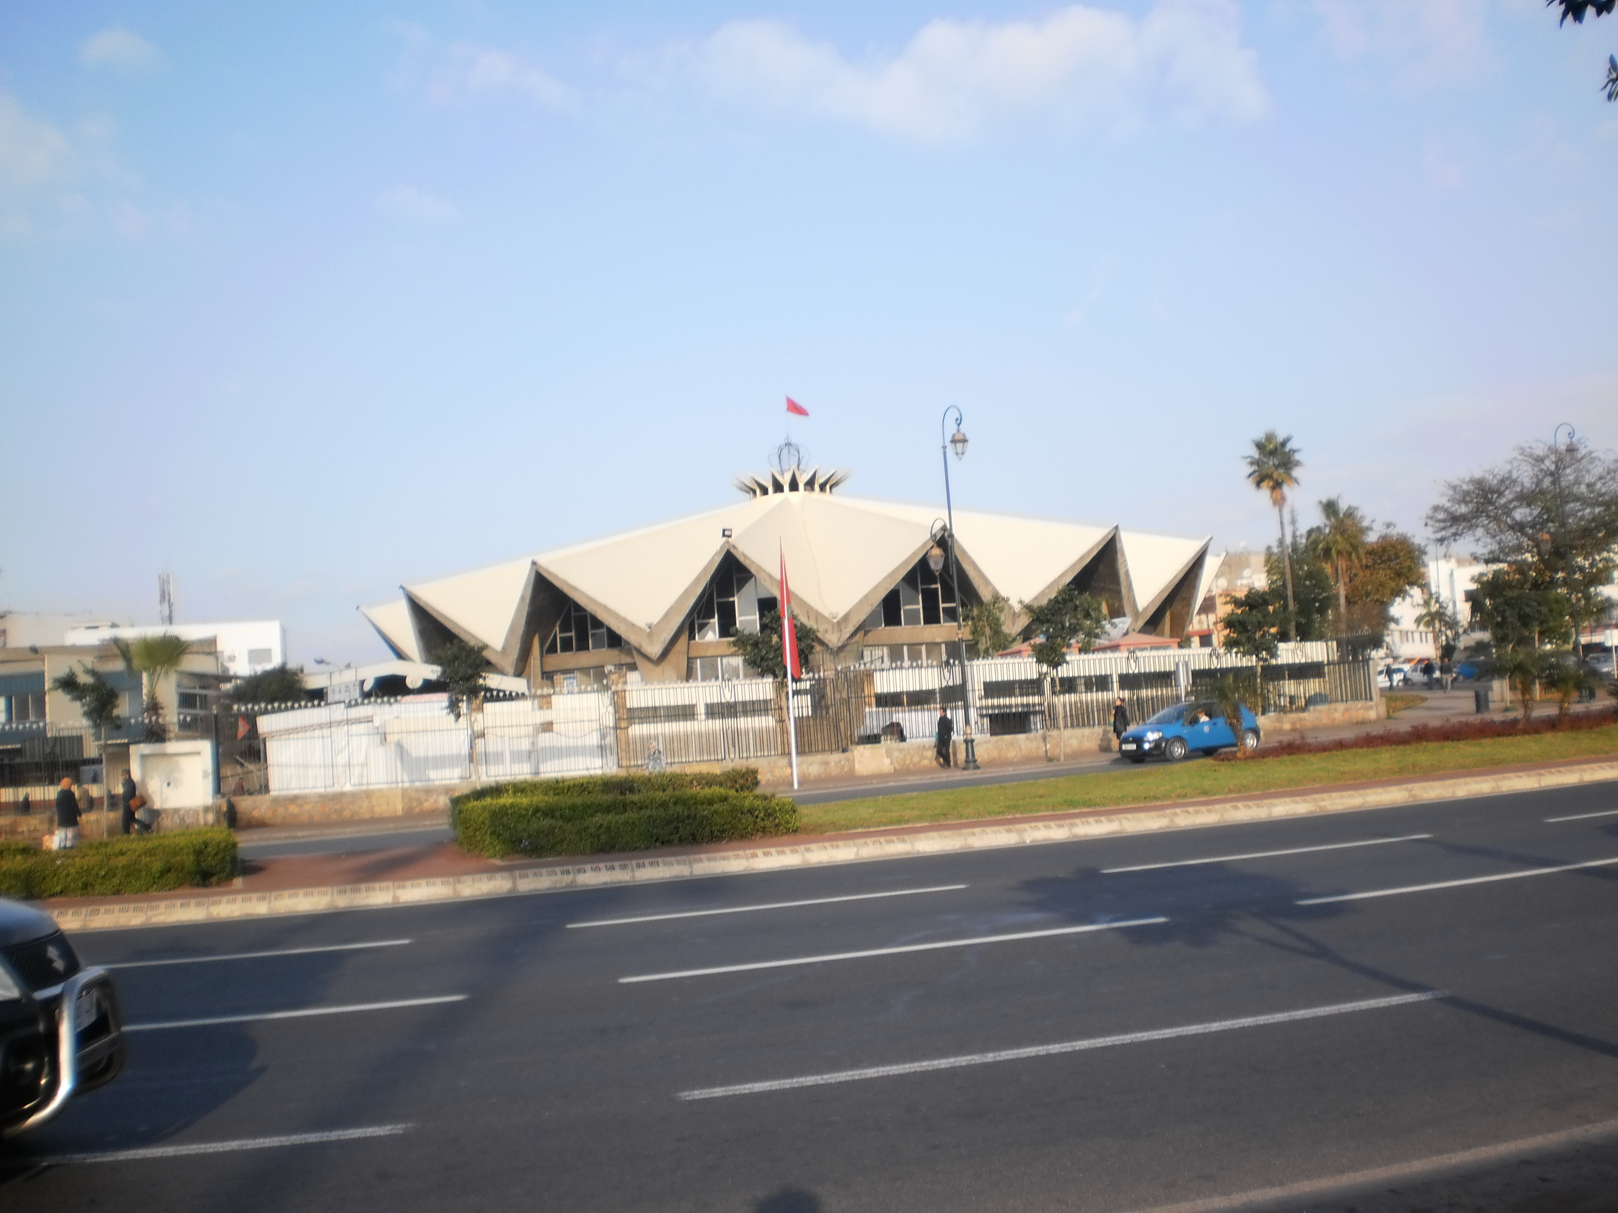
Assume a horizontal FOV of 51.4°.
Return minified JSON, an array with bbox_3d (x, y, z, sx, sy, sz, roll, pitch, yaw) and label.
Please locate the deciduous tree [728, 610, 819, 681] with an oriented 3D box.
[{"bbox_3d":[-0.699,2.364,44.245,2.350,4.520,2.300,-3,-4,-18],"label":"deciduous tree"}]

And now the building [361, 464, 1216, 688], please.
[{"bbox_3d":[-0.624,-0.132,93.226,46.700,15.800,46.700,-3,-4,-18],"label":"building"}]

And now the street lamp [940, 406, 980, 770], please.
[{"bbox_3d":[4.130,-0.570,46.225,0.600,10.010,1.700,-3,-4,-18],"label":"street lamp"}]

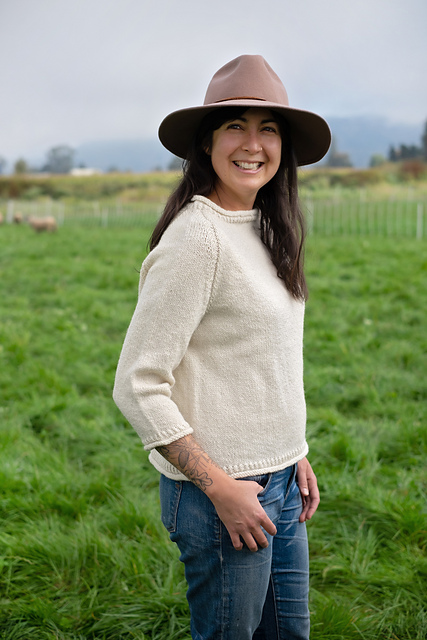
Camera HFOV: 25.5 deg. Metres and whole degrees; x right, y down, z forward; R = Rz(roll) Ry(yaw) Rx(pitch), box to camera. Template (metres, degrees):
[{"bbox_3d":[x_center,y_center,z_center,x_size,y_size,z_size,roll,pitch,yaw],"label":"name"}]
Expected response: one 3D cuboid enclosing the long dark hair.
[{"bbox_3d":[0.031,-0.238,1.830,0.290,0.390,0.250,-2,9,-14],"label":"long dark hair"}]

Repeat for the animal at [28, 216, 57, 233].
[{"bbox_3d":[-4.809,-2.657,26.500,0.850,0.520,0.360,-1,9,-8],"label":"animal"}]

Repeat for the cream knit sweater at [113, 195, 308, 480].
[{"bbox_3d":[0.026,0.019,1.870,0.320,0.540,0.460,6,11,35],"label":"cream knit sweater"}]

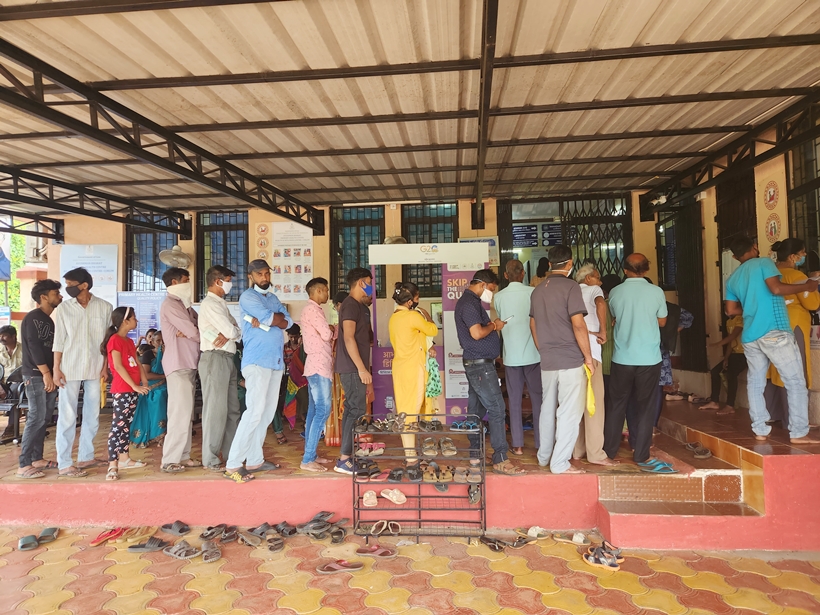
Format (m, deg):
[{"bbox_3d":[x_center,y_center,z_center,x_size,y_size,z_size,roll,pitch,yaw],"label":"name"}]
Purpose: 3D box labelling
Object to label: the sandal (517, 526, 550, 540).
[{"bbox_3d":[0.851,1.546,3.807,0.250,0.085,0.100,-2,-4,21],"label":"sandal"}]

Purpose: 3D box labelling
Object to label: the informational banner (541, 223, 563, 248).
[{"bbox_3d":[2.776,-1.345,10.137,0.631,0.422,0.030,-2,-4,4],"label":"informational banner"}]

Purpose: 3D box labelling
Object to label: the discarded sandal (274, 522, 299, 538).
[{"bbox_3d":[-0.931,1.617,4.016,0.250,0.085,0.100,-4,-4,36],"label":"discarded sandal"}]

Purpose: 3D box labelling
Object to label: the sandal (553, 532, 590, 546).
[{"bbox_3d":[1.104,1.556,3.729,0.260,0.080,0.095,-3,-4,25],"label":"sandal"}]

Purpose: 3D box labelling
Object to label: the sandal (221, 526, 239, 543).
[{"bbox_3d":[-1.264,1.575,3.838,0.100,0.075,0.250,0,-3,-15],"label":"sandal"}]

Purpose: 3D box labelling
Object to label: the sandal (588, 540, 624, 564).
[{"bbox_3d":[1.229,1.524,3.422,0.225,0.100,0.090,-5,-5,45],"label":"sandal"}]

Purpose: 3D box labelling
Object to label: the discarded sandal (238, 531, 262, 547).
[{"bbox_3d":[-1.115,1.616,3.802,0.250,0.070,0.095,4,0,40],"label":"discarded sandal"}]

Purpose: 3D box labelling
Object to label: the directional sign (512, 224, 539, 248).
[{"bbox_3d":[1.962,-1.238,9.500,0.530,0.420,0.040,-1,-3,6],"label":"directional sign"}]

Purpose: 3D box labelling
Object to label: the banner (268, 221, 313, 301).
[{"bbox_3d":[-1.785,-0.703,8.292,0.642,1.211,0.020,-2,-4,4],"label":"banner"}]

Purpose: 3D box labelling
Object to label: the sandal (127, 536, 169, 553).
[{"bbox_3d":[-1.799,1.622,3.767,0.275,0.085,0.100,0,-4,-15],"label":"sandal"}]

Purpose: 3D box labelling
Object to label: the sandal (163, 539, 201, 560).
[{"bbox_3d":[-1.465,1.549,3.508,0.250,0.085,0.100,-1,-3,5],"label":"sandal"}]

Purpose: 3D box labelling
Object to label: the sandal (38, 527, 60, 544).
[{"bbox_3d":[-2.546,1.583,3.854,0.105,0.080,0.250,1,-4,-25],"label":"sandal"}]

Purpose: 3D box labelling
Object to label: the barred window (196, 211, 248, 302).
[{"bbox_3d":[-2.975,-0.812,8.676,0.889,1.456,0.120,-1,-3,7],"label":"barred window"}]

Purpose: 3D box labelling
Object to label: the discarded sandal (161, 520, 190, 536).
[{"bbox_3d":[-1.749,1.639,4.069,0.255,0.085,0.100,-3,-4,26],"label":"discarded sandal"}]

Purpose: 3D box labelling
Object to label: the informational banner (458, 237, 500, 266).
[{"bbox_3d":[1.028,-0.820,8.075,0.595,0.425,0.030,-1,-3,7],"label":"informational banner"}]

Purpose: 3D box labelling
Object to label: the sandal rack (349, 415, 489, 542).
[{"bbox_3d":[0.073,1.163,3.819,0.911,0.875,0.290,-1,-3,4],"label":"sandal rack"}]

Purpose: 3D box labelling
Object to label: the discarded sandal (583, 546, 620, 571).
[{"bbox_3d":[1.171,1.507,3.328,0.260,0.100,0.100,-4,-4,43],"label":"discarded sandal"}]

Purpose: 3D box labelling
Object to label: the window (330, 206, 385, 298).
[{"bbox_3d":[-0.792,-0.847,8.394,0.886,1.423,0.120,-1,-3,7],"label":"window"}]

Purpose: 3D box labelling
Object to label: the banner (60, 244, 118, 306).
[{"bbox_3d":[-4.995,-0.318,8.482,0.917,1.322,0.020,-2,-4,4],"label":"banner"}]

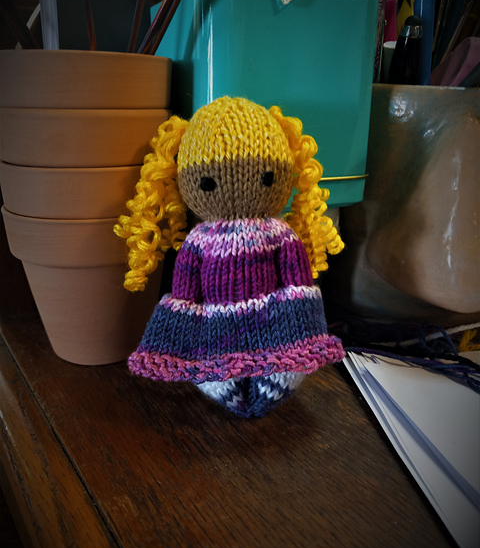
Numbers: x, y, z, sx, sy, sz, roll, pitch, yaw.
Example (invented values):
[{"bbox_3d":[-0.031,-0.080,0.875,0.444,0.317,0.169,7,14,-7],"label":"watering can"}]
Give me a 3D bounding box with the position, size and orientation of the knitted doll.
[{"bbox_3d":[-0.004,-0.007,0.212,0.097,0.135,0.062,-3,9,0],"label":"knitted doll"}]

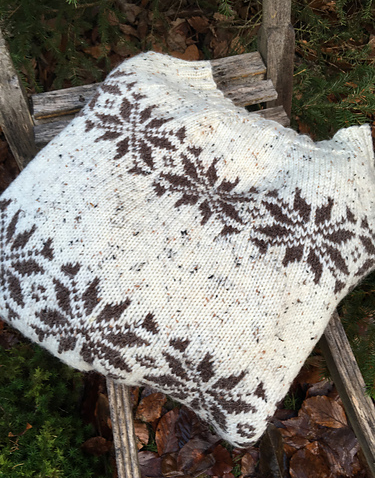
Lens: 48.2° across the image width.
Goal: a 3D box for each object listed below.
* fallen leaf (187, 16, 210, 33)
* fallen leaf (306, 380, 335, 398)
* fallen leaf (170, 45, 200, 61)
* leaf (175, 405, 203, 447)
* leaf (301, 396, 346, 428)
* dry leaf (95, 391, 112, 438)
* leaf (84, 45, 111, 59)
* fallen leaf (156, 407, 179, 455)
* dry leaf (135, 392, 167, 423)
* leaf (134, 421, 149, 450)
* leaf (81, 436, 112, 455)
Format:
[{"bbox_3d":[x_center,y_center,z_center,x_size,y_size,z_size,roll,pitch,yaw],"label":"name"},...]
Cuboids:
[{"bbox_3d":[0.040,-0.664,1.295,0.058,0.018,0.081,-18,63,-10],"label":"fallen leaf"},{"bbox_3d":[0.277,0.316,0.878,0.063,0.018,0.034,-19,67,-8],"label":"fallen leaf"},{"bbox_3d":[-0.003,-0.535,1.225,0.080,0.020,0.060,-19,67,-8],"label":"fallen leaf"},{"bbox_3d":[0.004,0.332,0.739,0.043,0.018,0.068,1,61,1],"label":"leaf"},{"bbox_3d":[0.282,0.355,0.860,0.101,0.018,0.056,19,67,8],"label":"leaf"},{"bbox_3d":[-0.170,0.363,0.857,0.035,0.020,0.092,-15,66,-7],"label":"dry leaf"},{"bbox_3d":[-0.256,-0.554,1.223,0.061,0.018,0.067,40,68,19],"label":"leaf"},{"bbox_3d":[-0.034,0.388,0.845,0.055,0.020,0.081,-10,66,-5],"label":"fallen leaf"},{"bbox_3d":[-0.065,0.303,0.754,0.042,0.018,0.054,17,63,9],"label":"dry leaf"},{"bbox_3d":[-0.085,0.343,0.732,0.035,0.018,0.045,3,61,2],"label":"leaf"},{"bbox_3d":[-0.154,0.348,0.707,0.047,0.018,0.028,21,63,11],"label":"leaf"}]

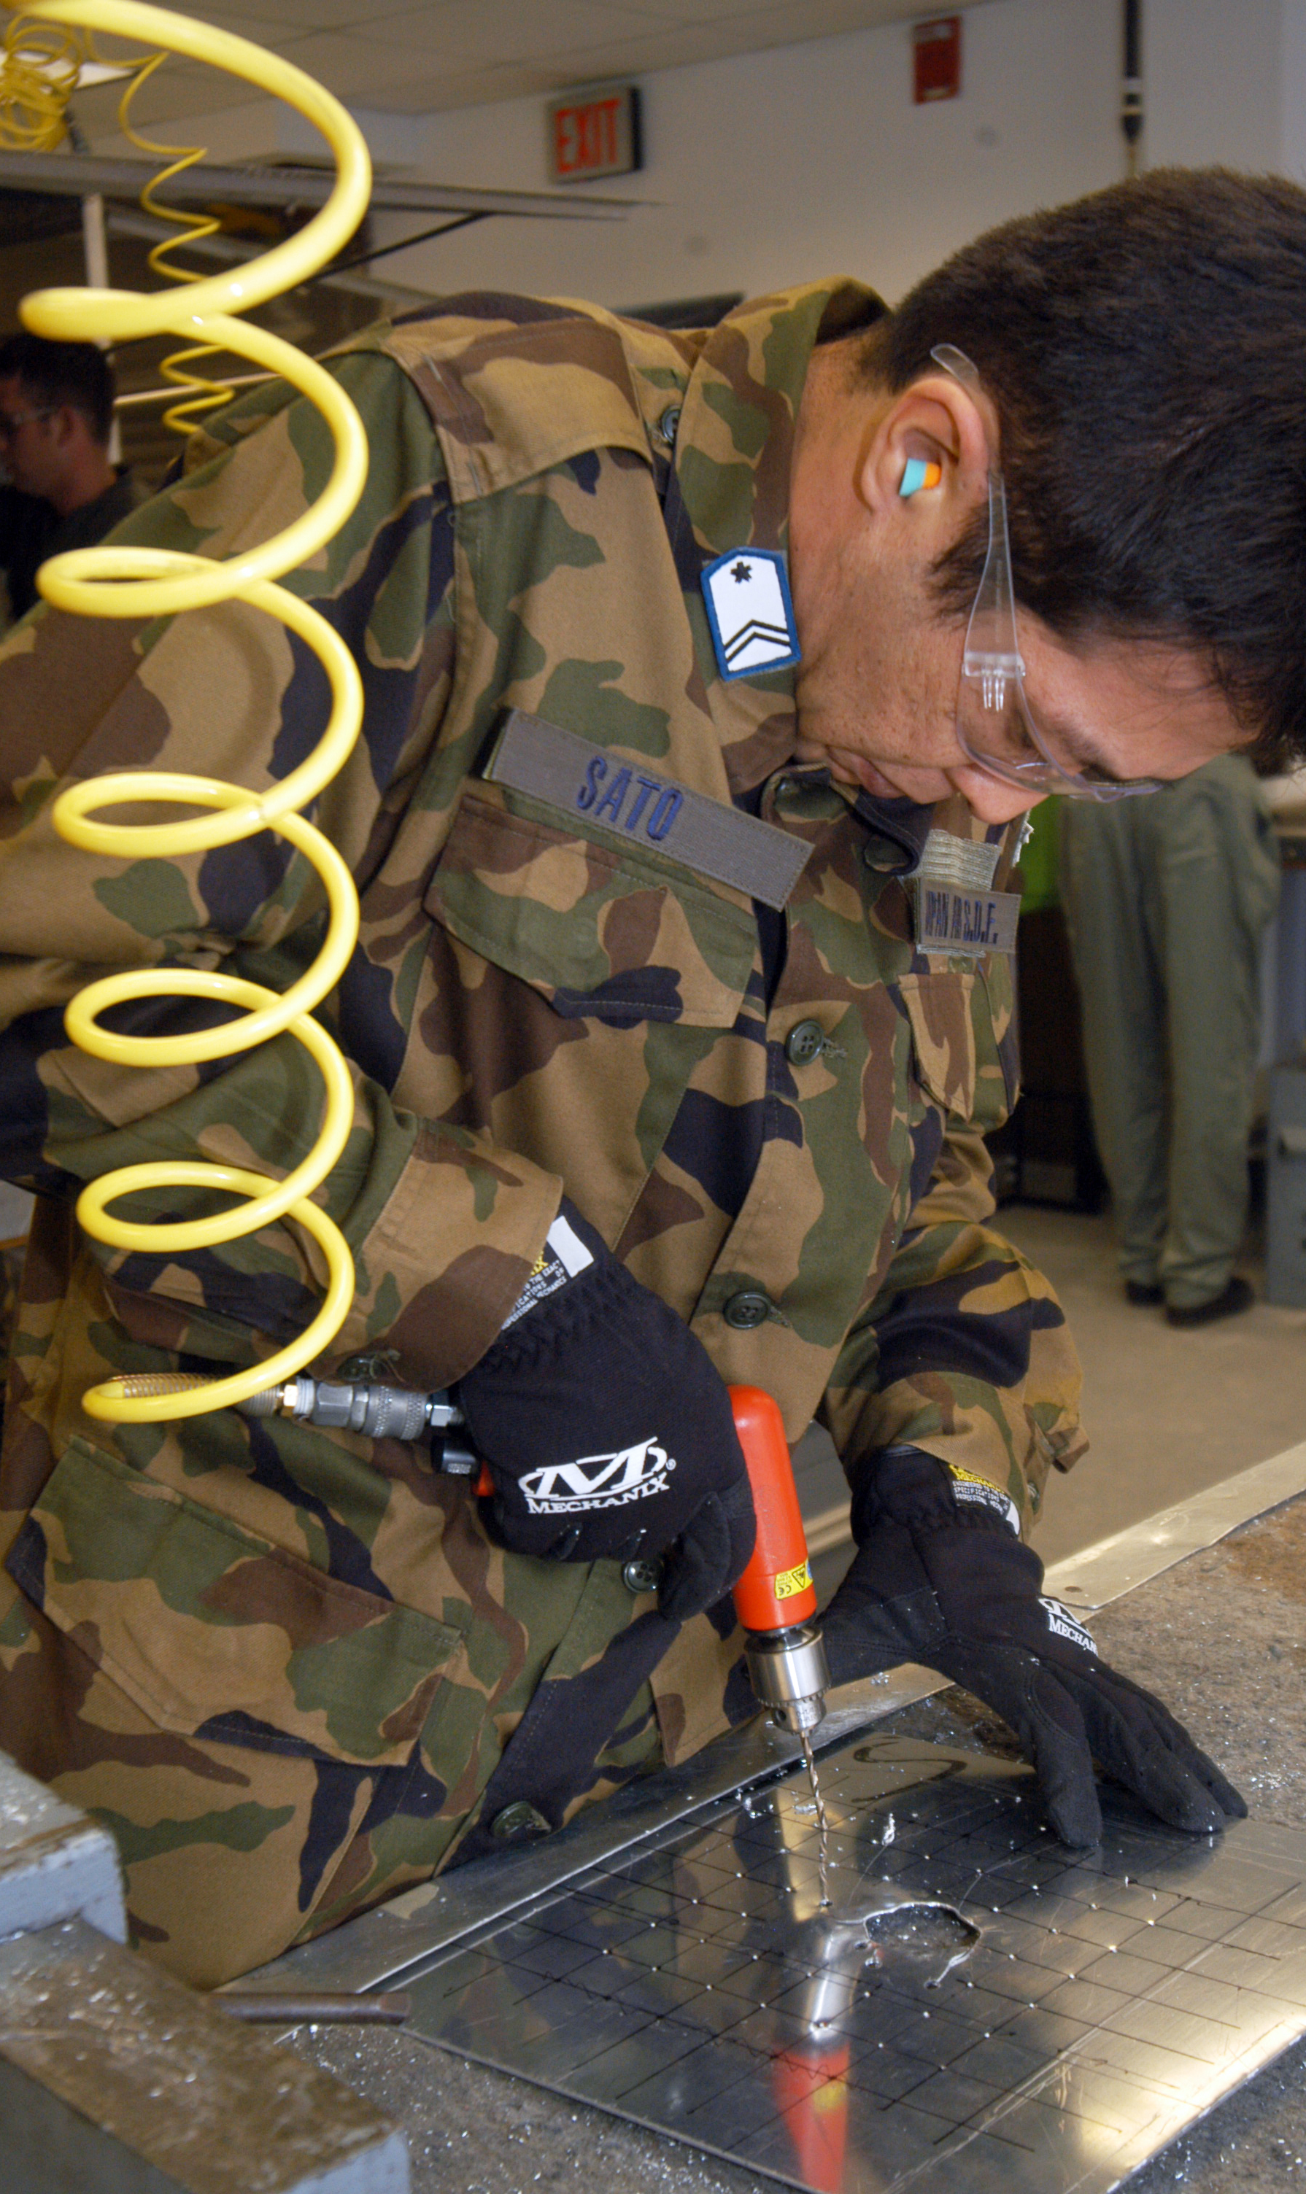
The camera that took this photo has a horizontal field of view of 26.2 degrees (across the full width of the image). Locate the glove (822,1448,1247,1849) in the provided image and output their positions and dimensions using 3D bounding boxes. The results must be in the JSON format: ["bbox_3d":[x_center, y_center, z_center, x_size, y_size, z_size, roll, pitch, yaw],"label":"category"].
[{"bbox_3d":[0.139,0.223,1.163,0.143,0.080,0.230,-7,38,-28],"label":"glove"}]

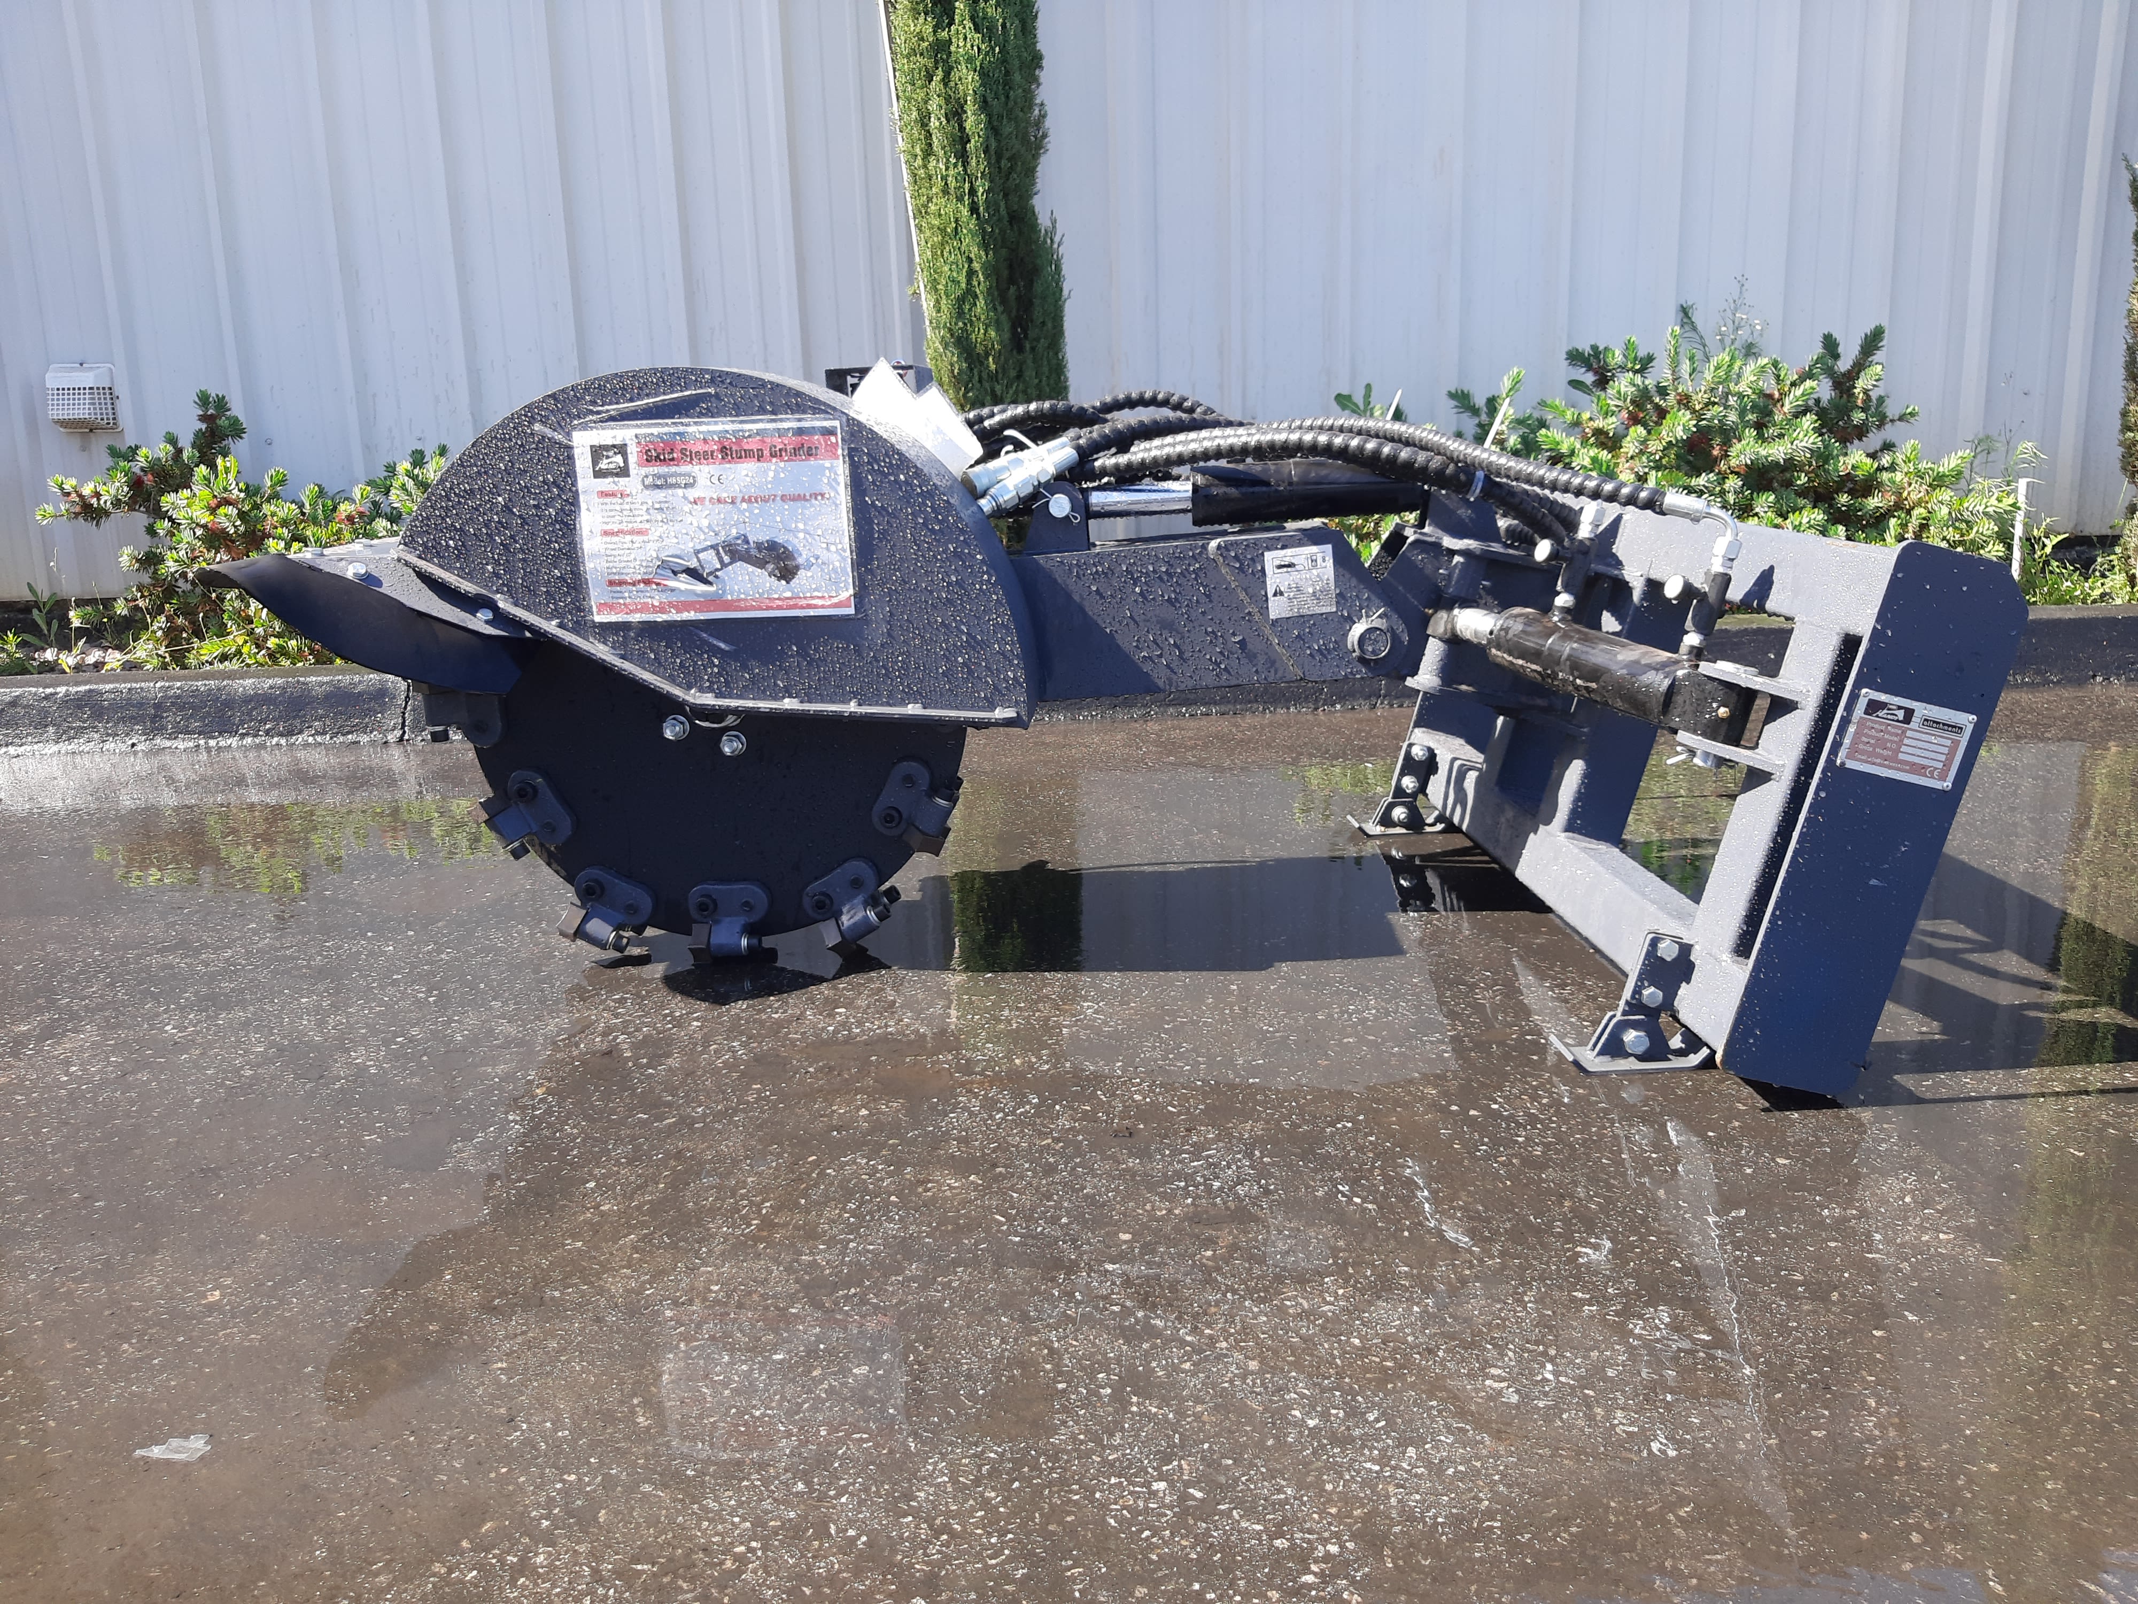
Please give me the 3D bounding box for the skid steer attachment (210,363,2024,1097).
[{"bbox_3d":[-0.074,-0.175,2.000,1.810,0.730,1.200,-2,12,0],"label":"skid steer attachment"}]

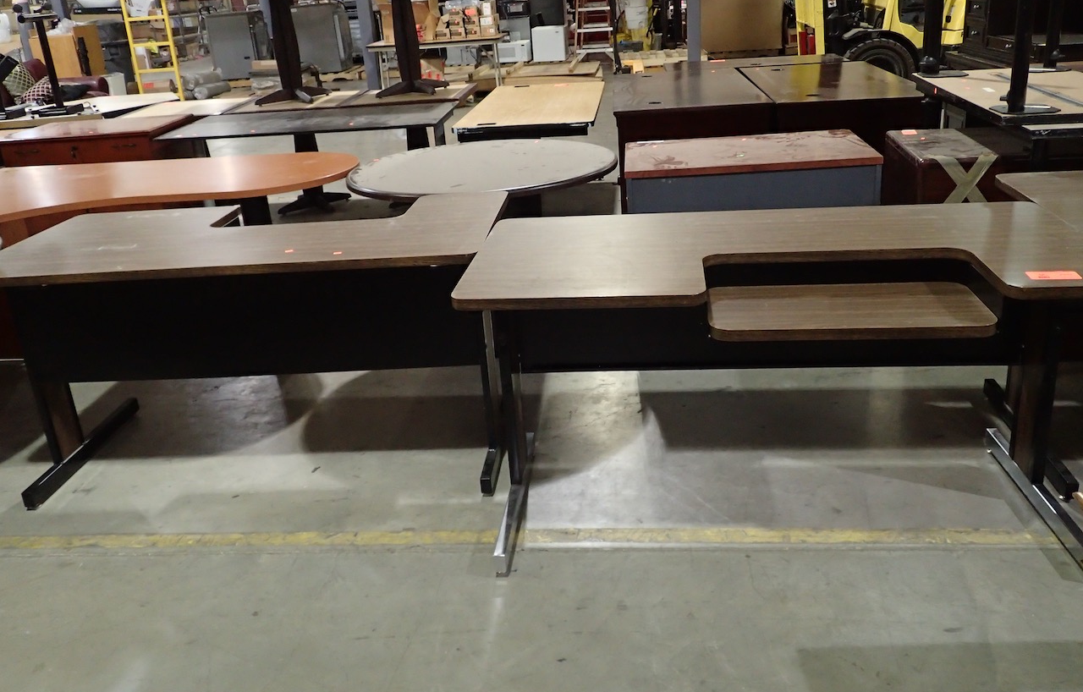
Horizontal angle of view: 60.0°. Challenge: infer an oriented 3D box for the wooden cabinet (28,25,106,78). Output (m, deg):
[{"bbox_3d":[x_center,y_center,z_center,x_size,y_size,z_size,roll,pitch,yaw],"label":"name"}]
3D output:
[{"bbox_3d":[-6.165,-3.579,12.385,0.620,1.070,0.550,-1,22,8],"label":"wooden cabinet"}]

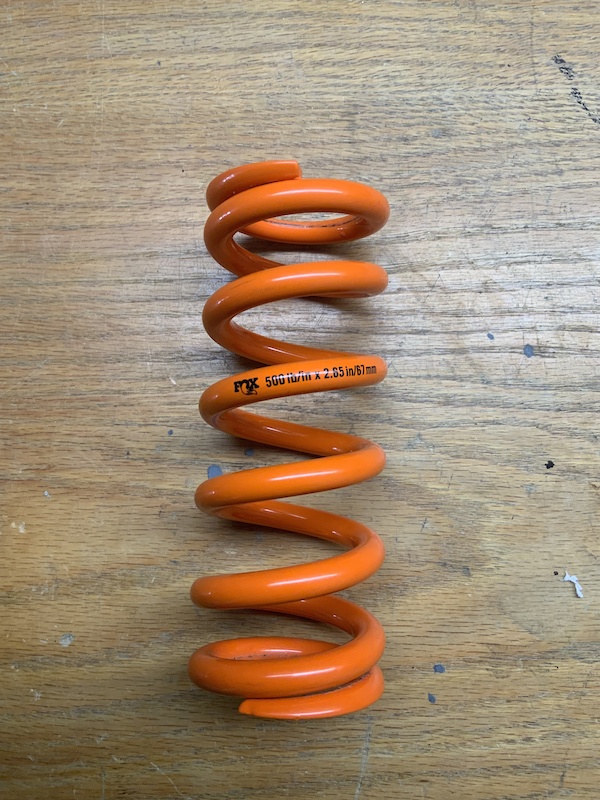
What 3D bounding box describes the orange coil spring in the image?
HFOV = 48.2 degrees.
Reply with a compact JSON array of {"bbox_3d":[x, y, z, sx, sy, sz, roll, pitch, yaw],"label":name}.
[{"bbox_3d":[-0.002,0.009,0.191,0.052,0.052,0.140,1,85,0],"label":"orange coil spring"}]

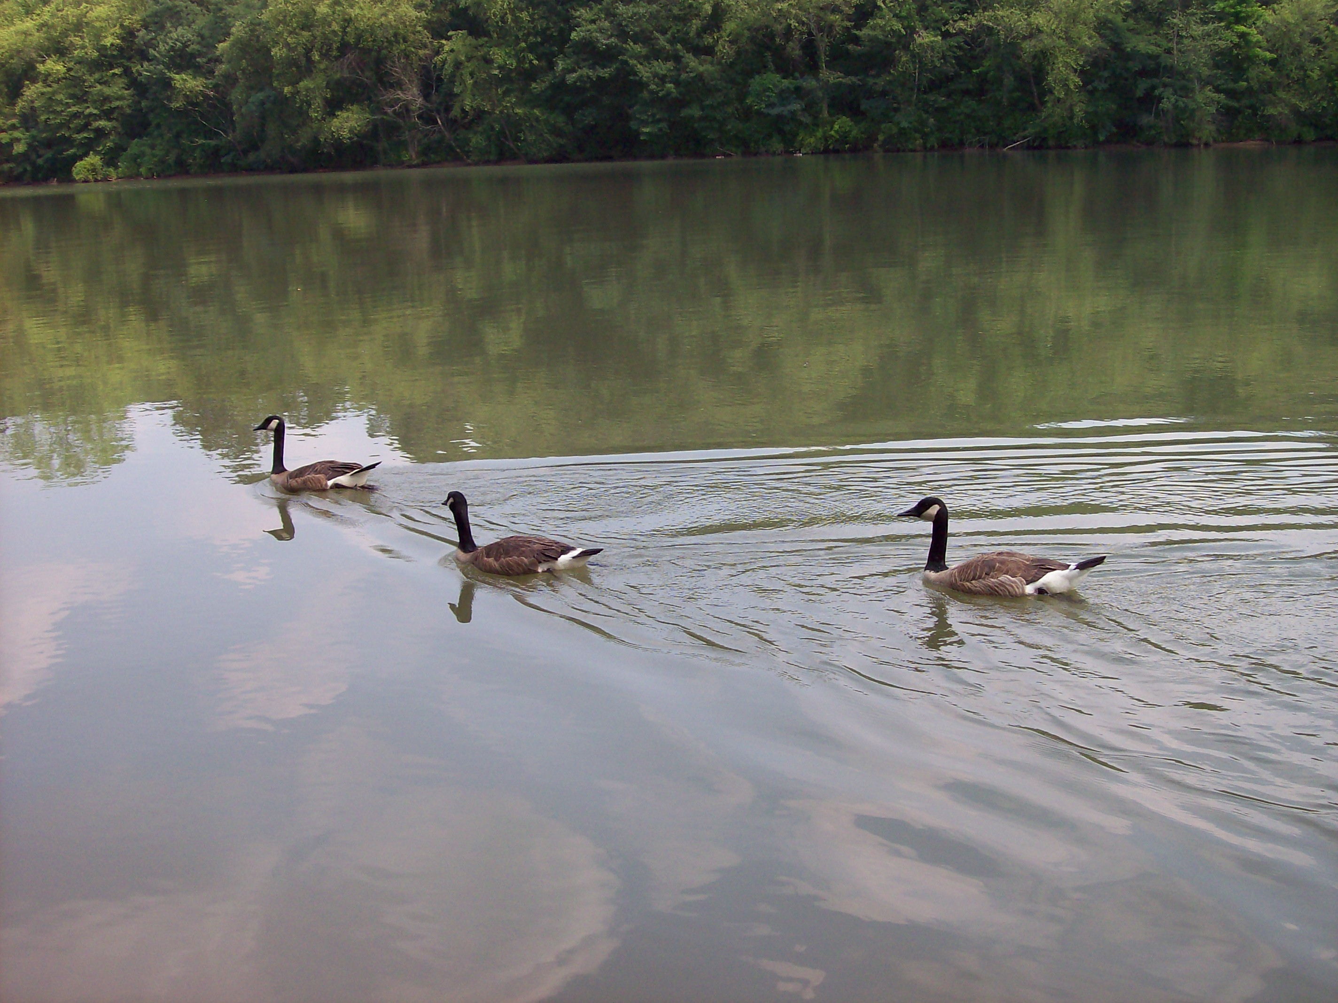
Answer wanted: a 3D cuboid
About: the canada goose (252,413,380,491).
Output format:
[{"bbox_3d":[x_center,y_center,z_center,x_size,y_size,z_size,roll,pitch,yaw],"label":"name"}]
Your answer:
[{"bbox_3d":[-1.652,-0.211,8.192,0.663,0.375,0.234,3,13,20],"label":"canada goose"}]

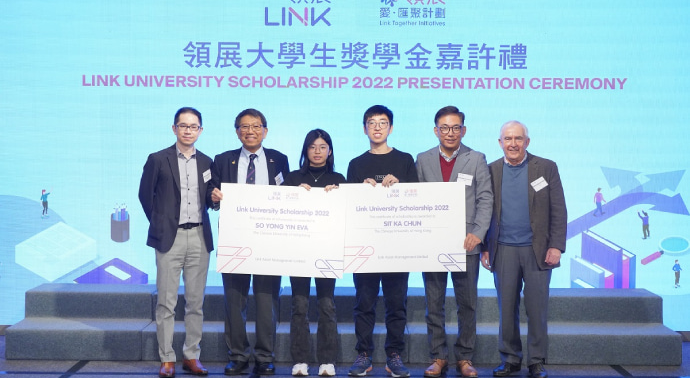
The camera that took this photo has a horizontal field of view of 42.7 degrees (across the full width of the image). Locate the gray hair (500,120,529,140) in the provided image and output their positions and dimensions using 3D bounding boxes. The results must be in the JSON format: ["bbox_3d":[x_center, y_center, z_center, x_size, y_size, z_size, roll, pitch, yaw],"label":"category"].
[{"bbox_3d":[1.099,-0.372,5.700,0.175,0.155,0.190,1,3,7],"label":"gray hair"}]

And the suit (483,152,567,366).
[{"bbox_3d":[1.179,0.454,5.760,0.540,1.400,0.340,1,3,11],"label":"suit"}]

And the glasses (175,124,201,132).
[{"bbox_3d":[-1.011,-0.394,5.690,0.150,0.045,0.140,0,3,-9],"label":"glasses"}]

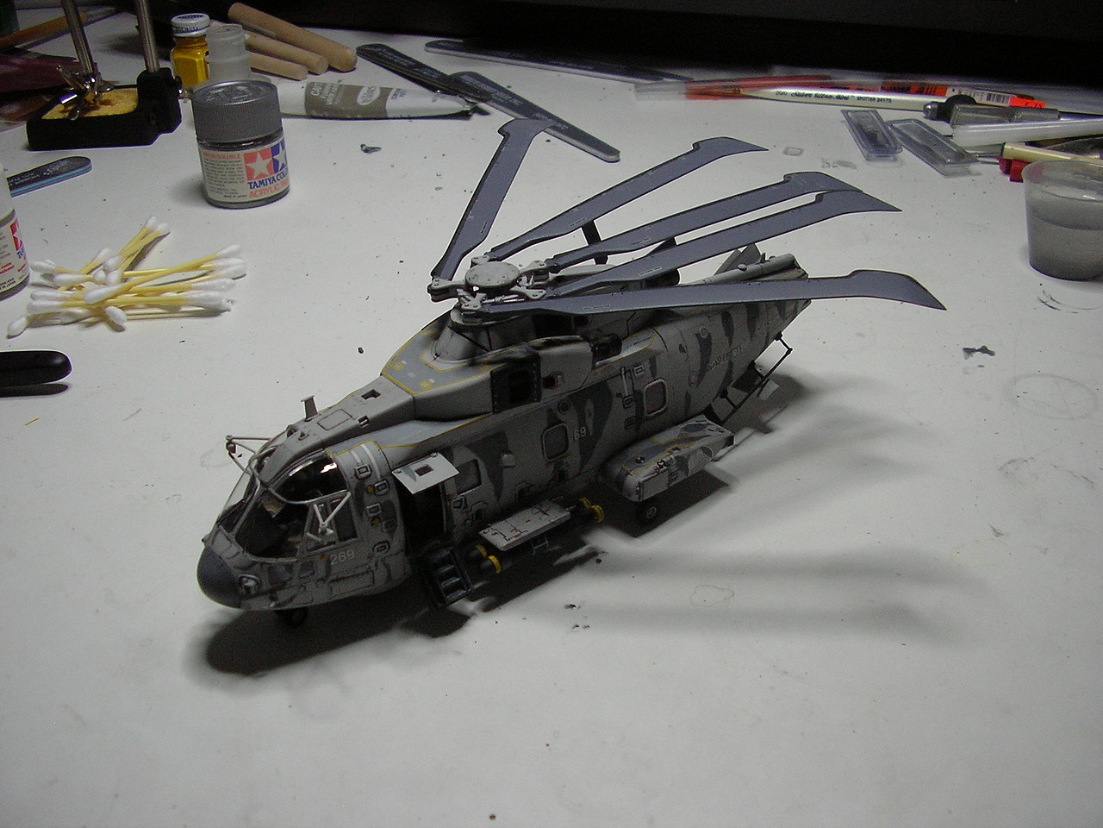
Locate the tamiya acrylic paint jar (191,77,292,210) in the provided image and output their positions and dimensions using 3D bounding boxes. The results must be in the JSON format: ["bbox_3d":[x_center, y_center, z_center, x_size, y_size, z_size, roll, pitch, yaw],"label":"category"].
[{"bbox_3d":[-0.140,-0.122,0.548,0.038,0.047,0.038,-1,32,0],"label":"tamiya acrylic paint jar"}]

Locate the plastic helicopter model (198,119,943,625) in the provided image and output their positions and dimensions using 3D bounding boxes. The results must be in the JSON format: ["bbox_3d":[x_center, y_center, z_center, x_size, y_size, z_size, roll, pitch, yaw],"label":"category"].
[{"bbox_3d":[0.000,-0.012,0.341,0.220,0.077,0.164,-24,39,-32],"label":"plastic helicopter model"}]

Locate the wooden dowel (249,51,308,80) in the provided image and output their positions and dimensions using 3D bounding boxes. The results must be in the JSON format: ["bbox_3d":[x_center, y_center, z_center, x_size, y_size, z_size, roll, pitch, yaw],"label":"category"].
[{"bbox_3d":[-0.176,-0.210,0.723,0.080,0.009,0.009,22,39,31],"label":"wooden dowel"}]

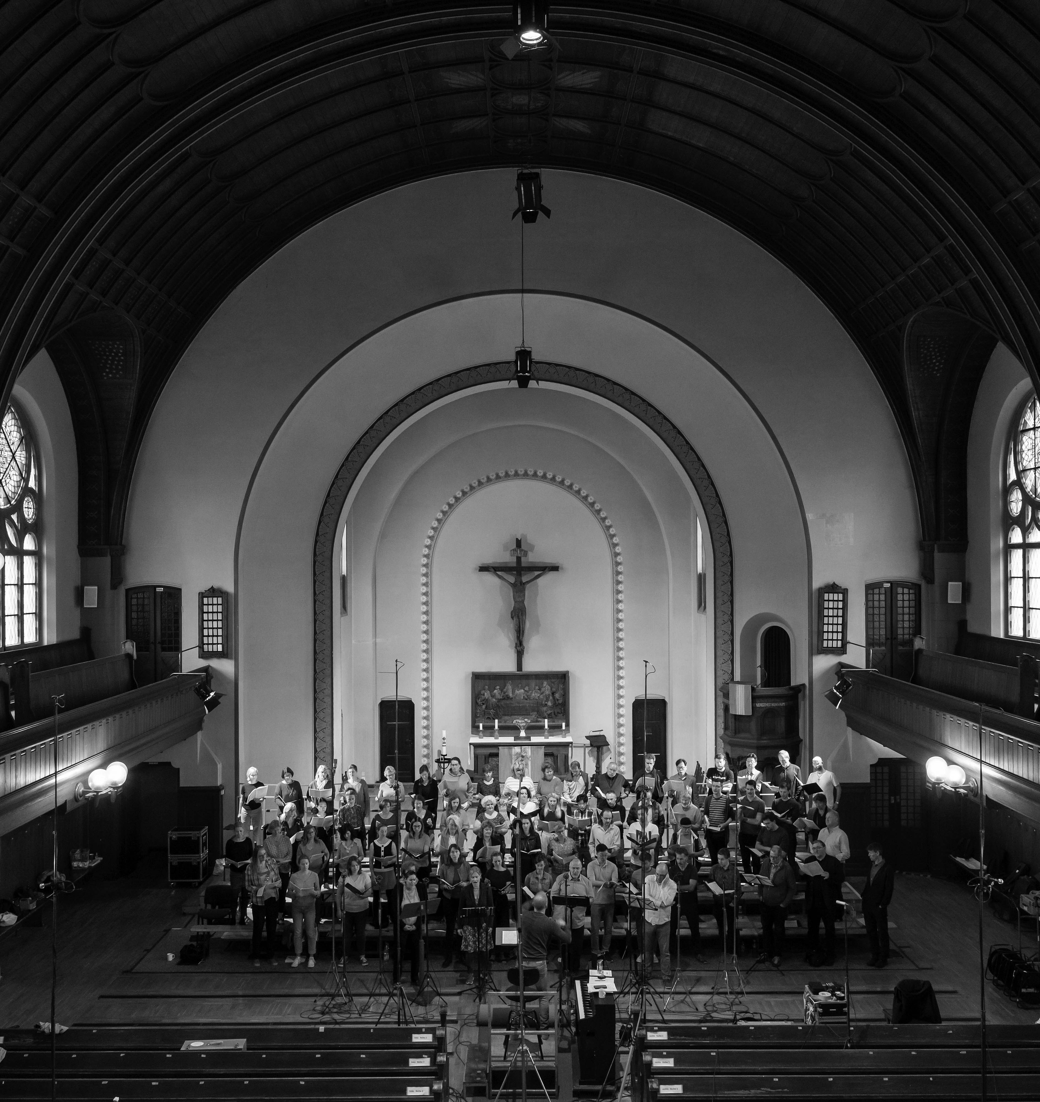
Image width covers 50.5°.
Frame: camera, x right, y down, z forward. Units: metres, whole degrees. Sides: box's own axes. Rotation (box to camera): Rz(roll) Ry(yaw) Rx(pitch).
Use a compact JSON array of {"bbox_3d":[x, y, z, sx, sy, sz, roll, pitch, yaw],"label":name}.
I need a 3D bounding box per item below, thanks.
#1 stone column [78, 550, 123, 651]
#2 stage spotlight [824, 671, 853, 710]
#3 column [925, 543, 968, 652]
[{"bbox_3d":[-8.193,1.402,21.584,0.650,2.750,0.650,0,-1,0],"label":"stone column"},{"bbox_3d":[6.113,2.675,21.167,0.400,0.420,0.550,-1,29,46],"label":"stage spotlight"},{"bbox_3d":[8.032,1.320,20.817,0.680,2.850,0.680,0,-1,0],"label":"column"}]

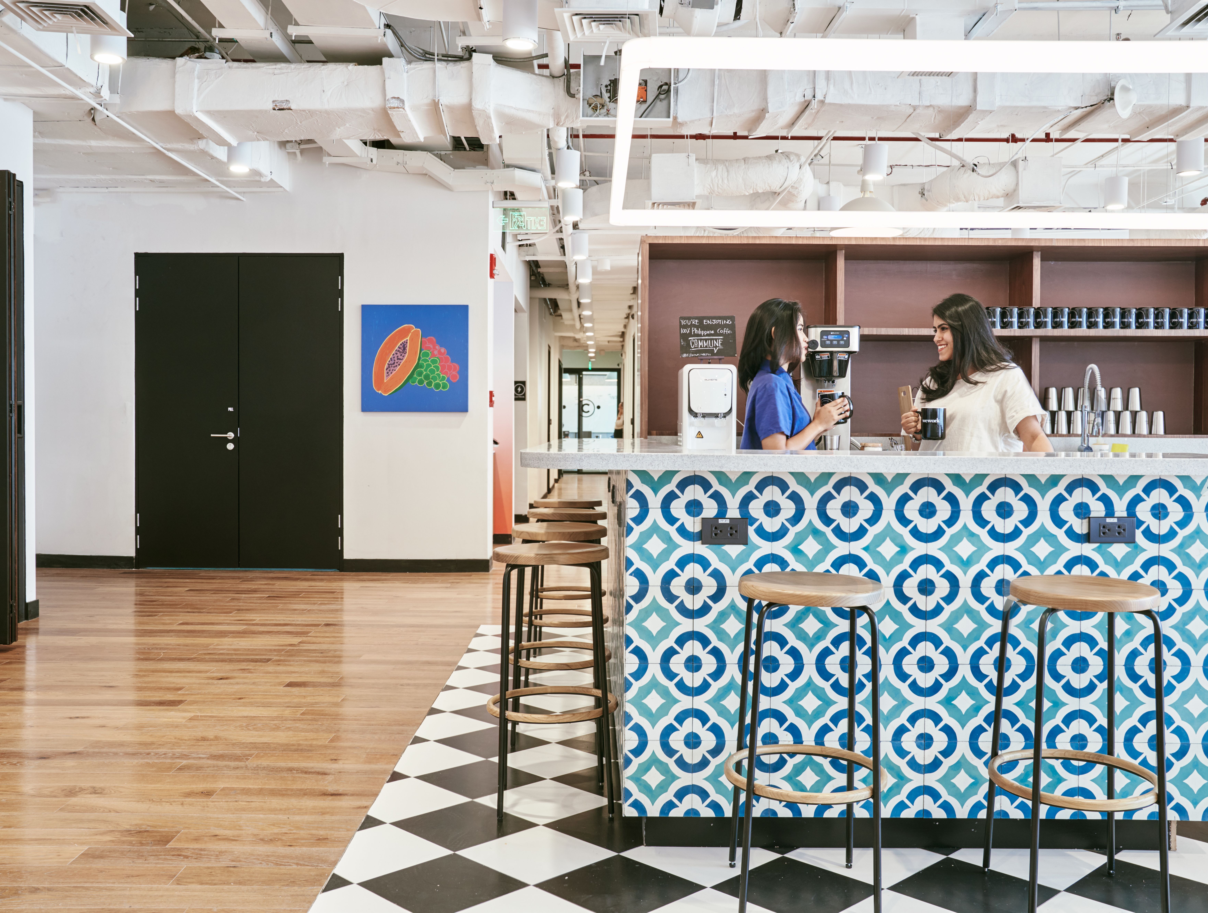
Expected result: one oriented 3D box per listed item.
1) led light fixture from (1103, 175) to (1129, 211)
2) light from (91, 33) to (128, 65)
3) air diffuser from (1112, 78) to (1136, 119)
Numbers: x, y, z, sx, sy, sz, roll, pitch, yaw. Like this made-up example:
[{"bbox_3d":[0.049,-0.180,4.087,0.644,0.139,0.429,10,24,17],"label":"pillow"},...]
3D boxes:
[{"bbox_3d":[3.393,-1.746,7.810,0.155,0.235,0.155,1,1,0],"label":"led light fixture"},{"bbox_3d":[-2.048,-1.740,4.881,0.142,0.198,0.142,0,1,0],"label":"light"},{"bbox_3d":[2.585,-1.778,5.858,0.200,0.200,0.100,-1,2,-41],"label":"air diffuser"}]

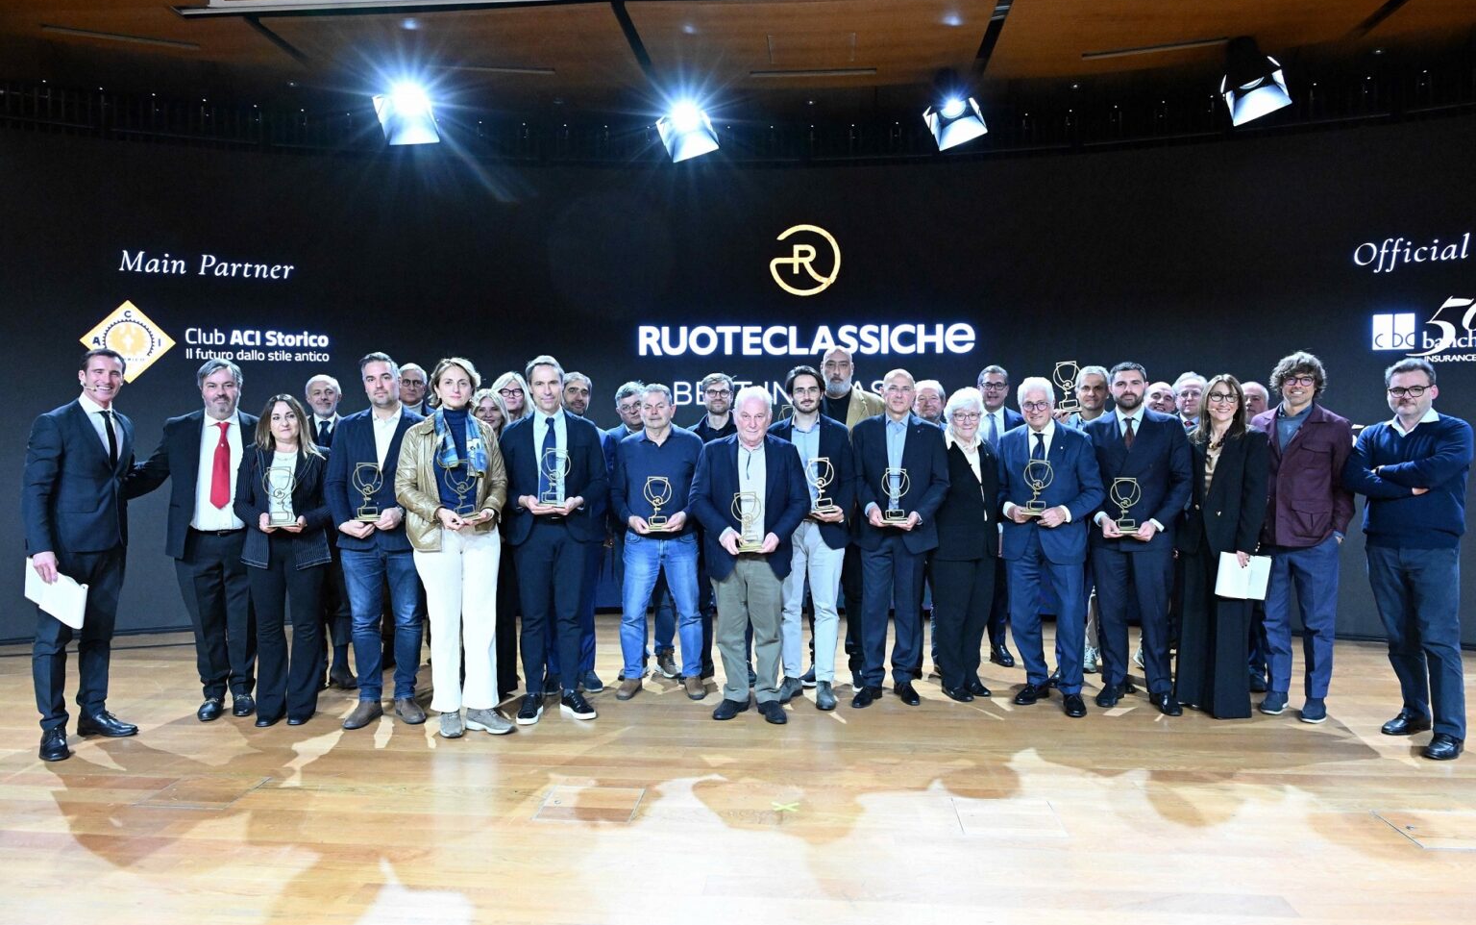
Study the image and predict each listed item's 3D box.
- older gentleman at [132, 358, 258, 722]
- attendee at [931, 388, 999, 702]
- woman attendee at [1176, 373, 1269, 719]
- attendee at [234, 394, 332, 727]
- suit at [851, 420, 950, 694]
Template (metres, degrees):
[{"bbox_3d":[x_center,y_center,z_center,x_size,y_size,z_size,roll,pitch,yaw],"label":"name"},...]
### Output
[{"bbox_3d":[-2.801,0.374,4.996,0.695,1.794,0.450,-1,4,-20],"label":"older gentleman"},{"bbox_3d":[1.246,0.423,5.316,0.439,1.652,0.340,-1,4,-12],"label":"attendee"},{"bbox_3d":[2.429,0.408,4.885,0.450,1.693,0.360,2,3,34],"label":"woman attendee"},{"bbox_3d":[-2.270,0.470,4.911,0.454,1.615,0.380,-1,4,-19],"label":"attendee"},{"bbox_3d":[0.854,0.469,5.148,0.530,1.444,0.360,1,3,10],"label":"suit"}]

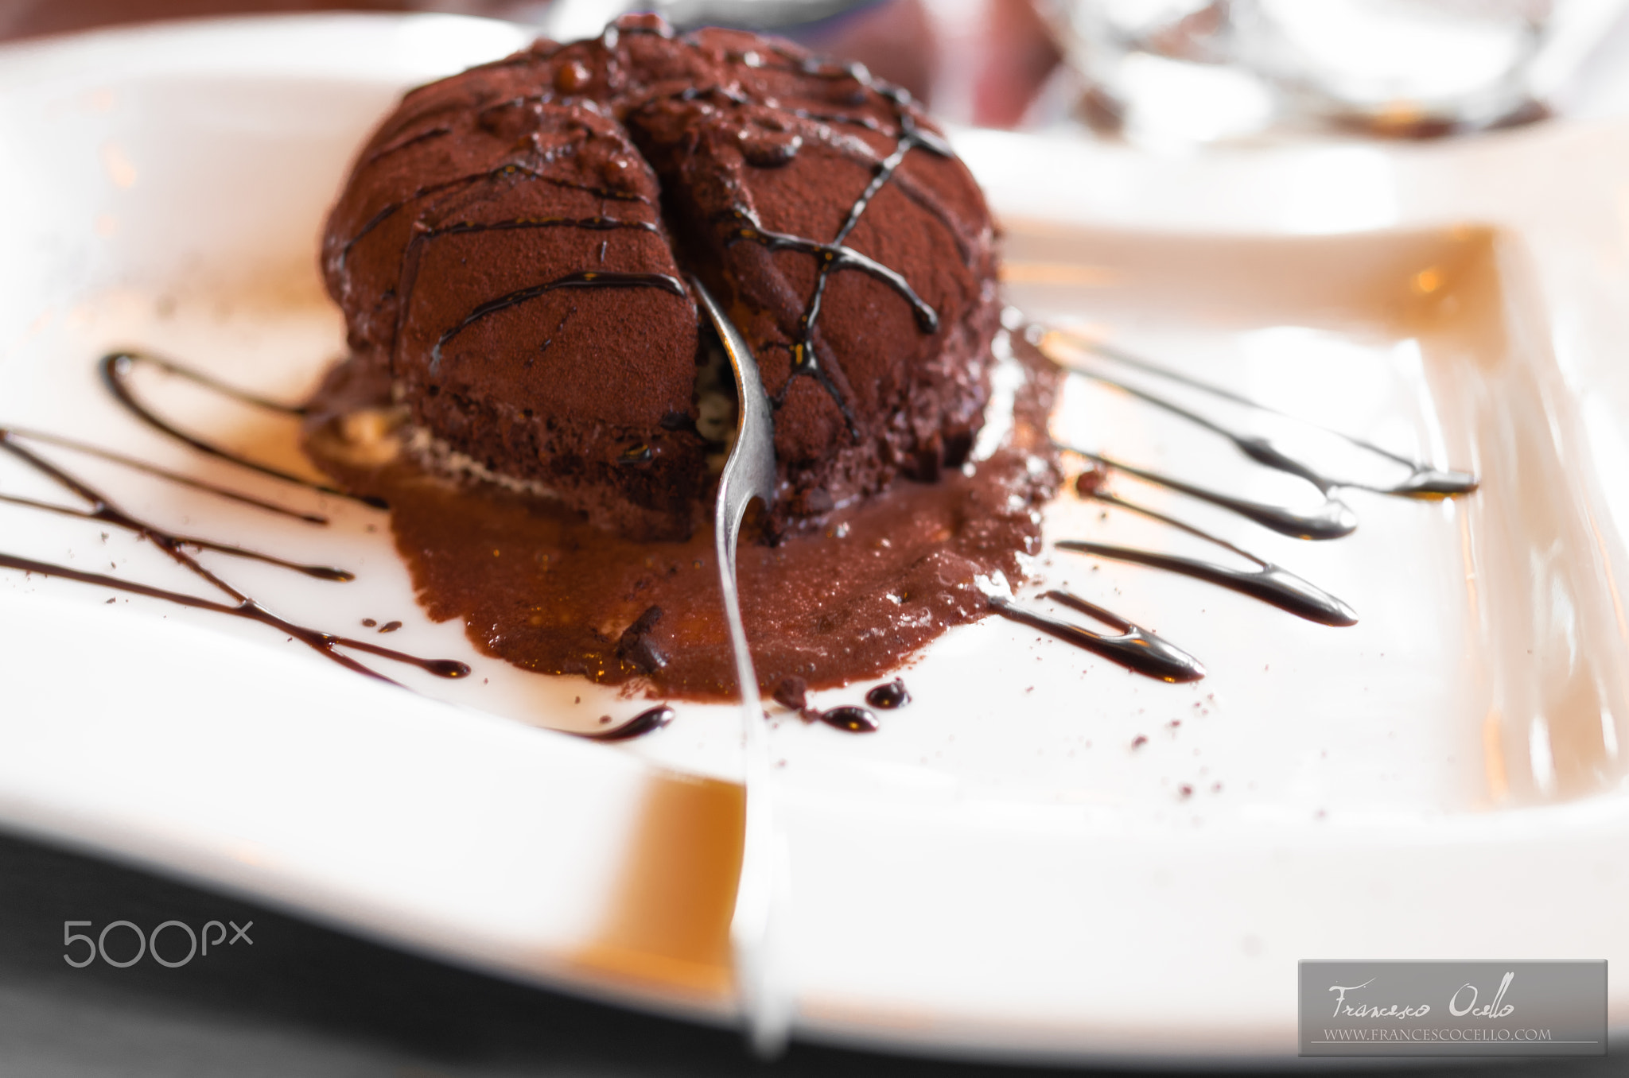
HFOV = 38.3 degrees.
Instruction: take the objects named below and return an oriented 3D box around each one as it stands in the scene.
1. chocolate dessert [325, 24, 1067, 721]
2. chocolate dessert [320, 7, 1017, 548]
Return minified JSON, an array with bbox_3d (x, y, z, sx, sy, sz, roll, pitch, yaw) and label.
[{"bbox_3d":[-0.018,-0.034,0.301,0.103,0.046,0.117,0,34,0],"label":"chocolate dessert"},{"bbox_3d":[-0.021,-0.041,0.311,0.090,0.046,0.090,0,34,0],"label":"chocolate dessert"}]

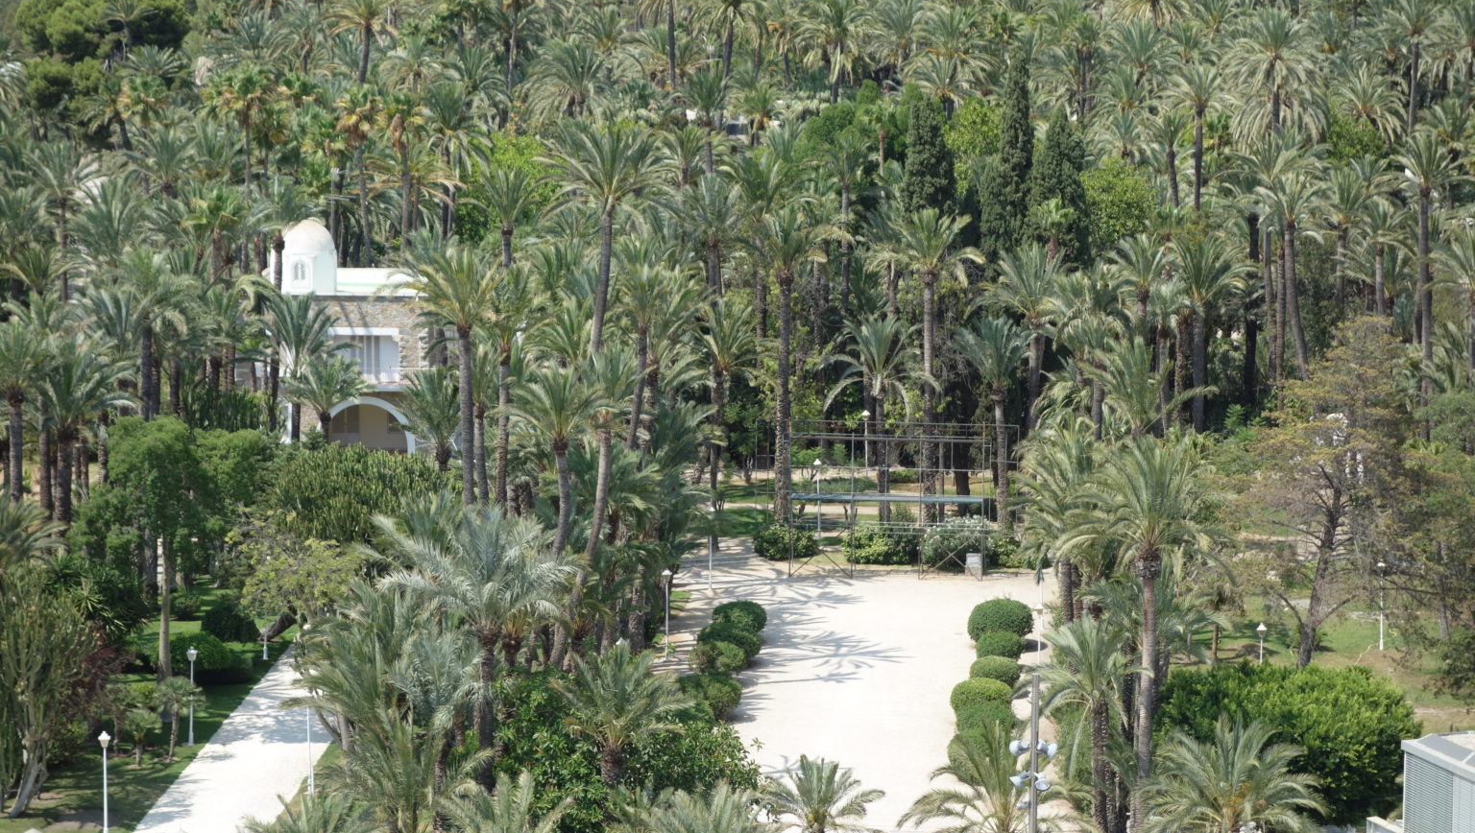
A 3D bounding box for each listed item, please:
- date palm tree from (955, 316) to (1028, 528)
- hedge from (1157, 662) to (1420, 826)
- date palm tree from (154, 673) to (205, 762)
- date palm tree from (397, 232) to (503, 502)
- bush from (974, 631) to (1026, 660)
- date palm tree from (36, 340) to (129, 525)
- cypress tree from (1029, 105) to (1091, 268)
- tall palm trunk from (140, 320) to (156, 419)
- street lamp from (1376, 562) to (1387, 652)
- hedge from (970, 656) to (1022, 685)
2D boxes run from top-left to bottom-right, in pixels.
[{"bbox_3d":[12.297,0.418,195.788,3.500,10.430,3.500,0,8,0],"label":"date palm tree"},{"bbox_3d":[18.778,11.275,139.526,8.600,5.000,6.200,0,9,0],"label":"hedge"},{"bbox_3d":[-19.701,10.685,144.867,1.793,3.090,1.793,0,9,0],"label":"date palm tree"},{"bbox_3d":[-12.397,-0.572,177.363,4.889,14.804,4.889,0,9,0],"label":"date palm tree"},{"bbox_3d":[10.302,9.040,160.637,2.033,1.238,2.033,0,9,0],"label":"bush"},{"bbox_3d":[-31.290,1.610,194.640,4.950,10.320,4.950,0,9,0],"label":"date palm tree"},{"bbox_3d":[17.547,-8.116,223.600,3.300,17.700,3.300,0,9,0],"label":"cypress tree"},{"bbox_3d":[-30.674,-1.677,213.538,0.600,6.800,0.580,0,9,0],"label":"tall palm trunk"},{"bbox_3d":[26.357,7.851,167.696,0.420,3.850,0.420,0,9,0],"label":"street lamp"},{"bbox_3d":[10.570,10.200,168.160,2.080,1.250,2.000,0,9,0],"label":"hedge"}]

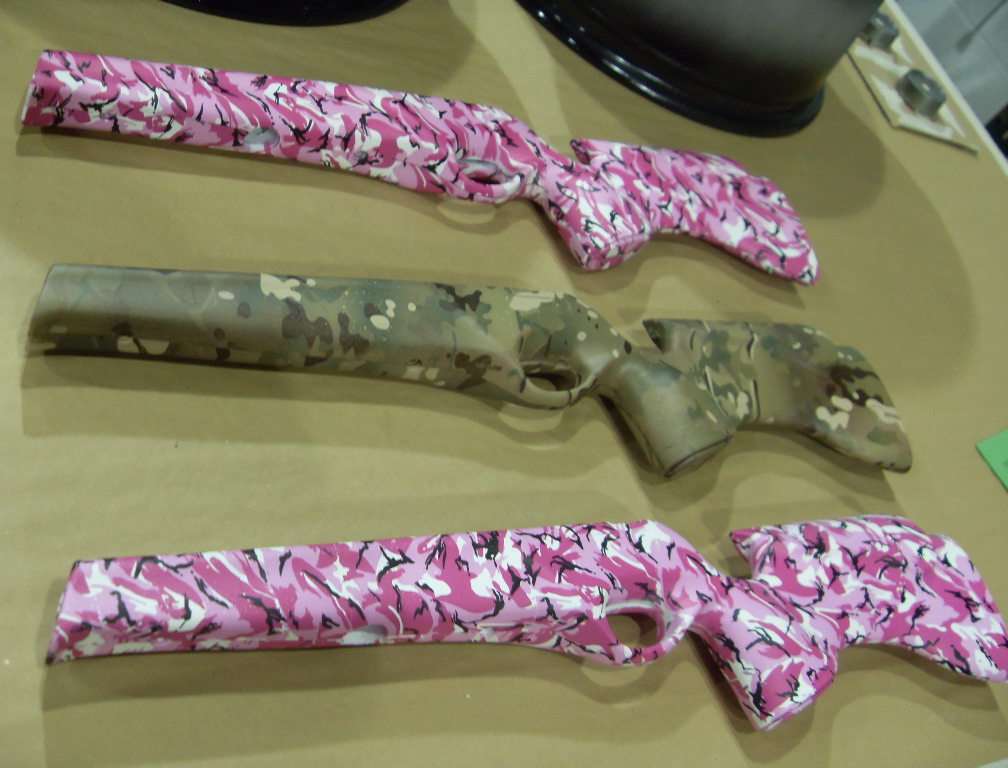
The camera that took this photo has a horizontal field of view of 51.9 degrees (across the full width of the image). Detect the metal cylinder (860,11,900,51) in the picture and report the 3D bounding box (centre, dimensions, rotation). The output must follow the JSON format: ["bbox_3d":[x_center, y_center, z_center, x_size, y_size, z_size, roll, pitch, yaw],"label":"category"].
[{"bbox_3d":[0.541,-0.519,1.508,0.069,0.024,0.069,17,49,-21],"label":"metal cylinder"}]

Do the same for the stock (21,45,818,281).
[{"bbox_3d":[0.000,-0.169,0.872,0.743,0.055,0.163,0,58,-33],"label":"stock"}]

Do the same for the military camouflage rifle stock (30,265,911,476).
[{"bbox_3d":[0.050,0.001,0.775,0.743,0.055,0.163,2,56,-32],"label":"military camouflage rifle stock"}]

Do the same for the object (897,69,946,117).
[{"bbox_3d":[0.586,-0.408,1.453,0.069,0.024,0.069,17,49,-21],"label":"object"}]

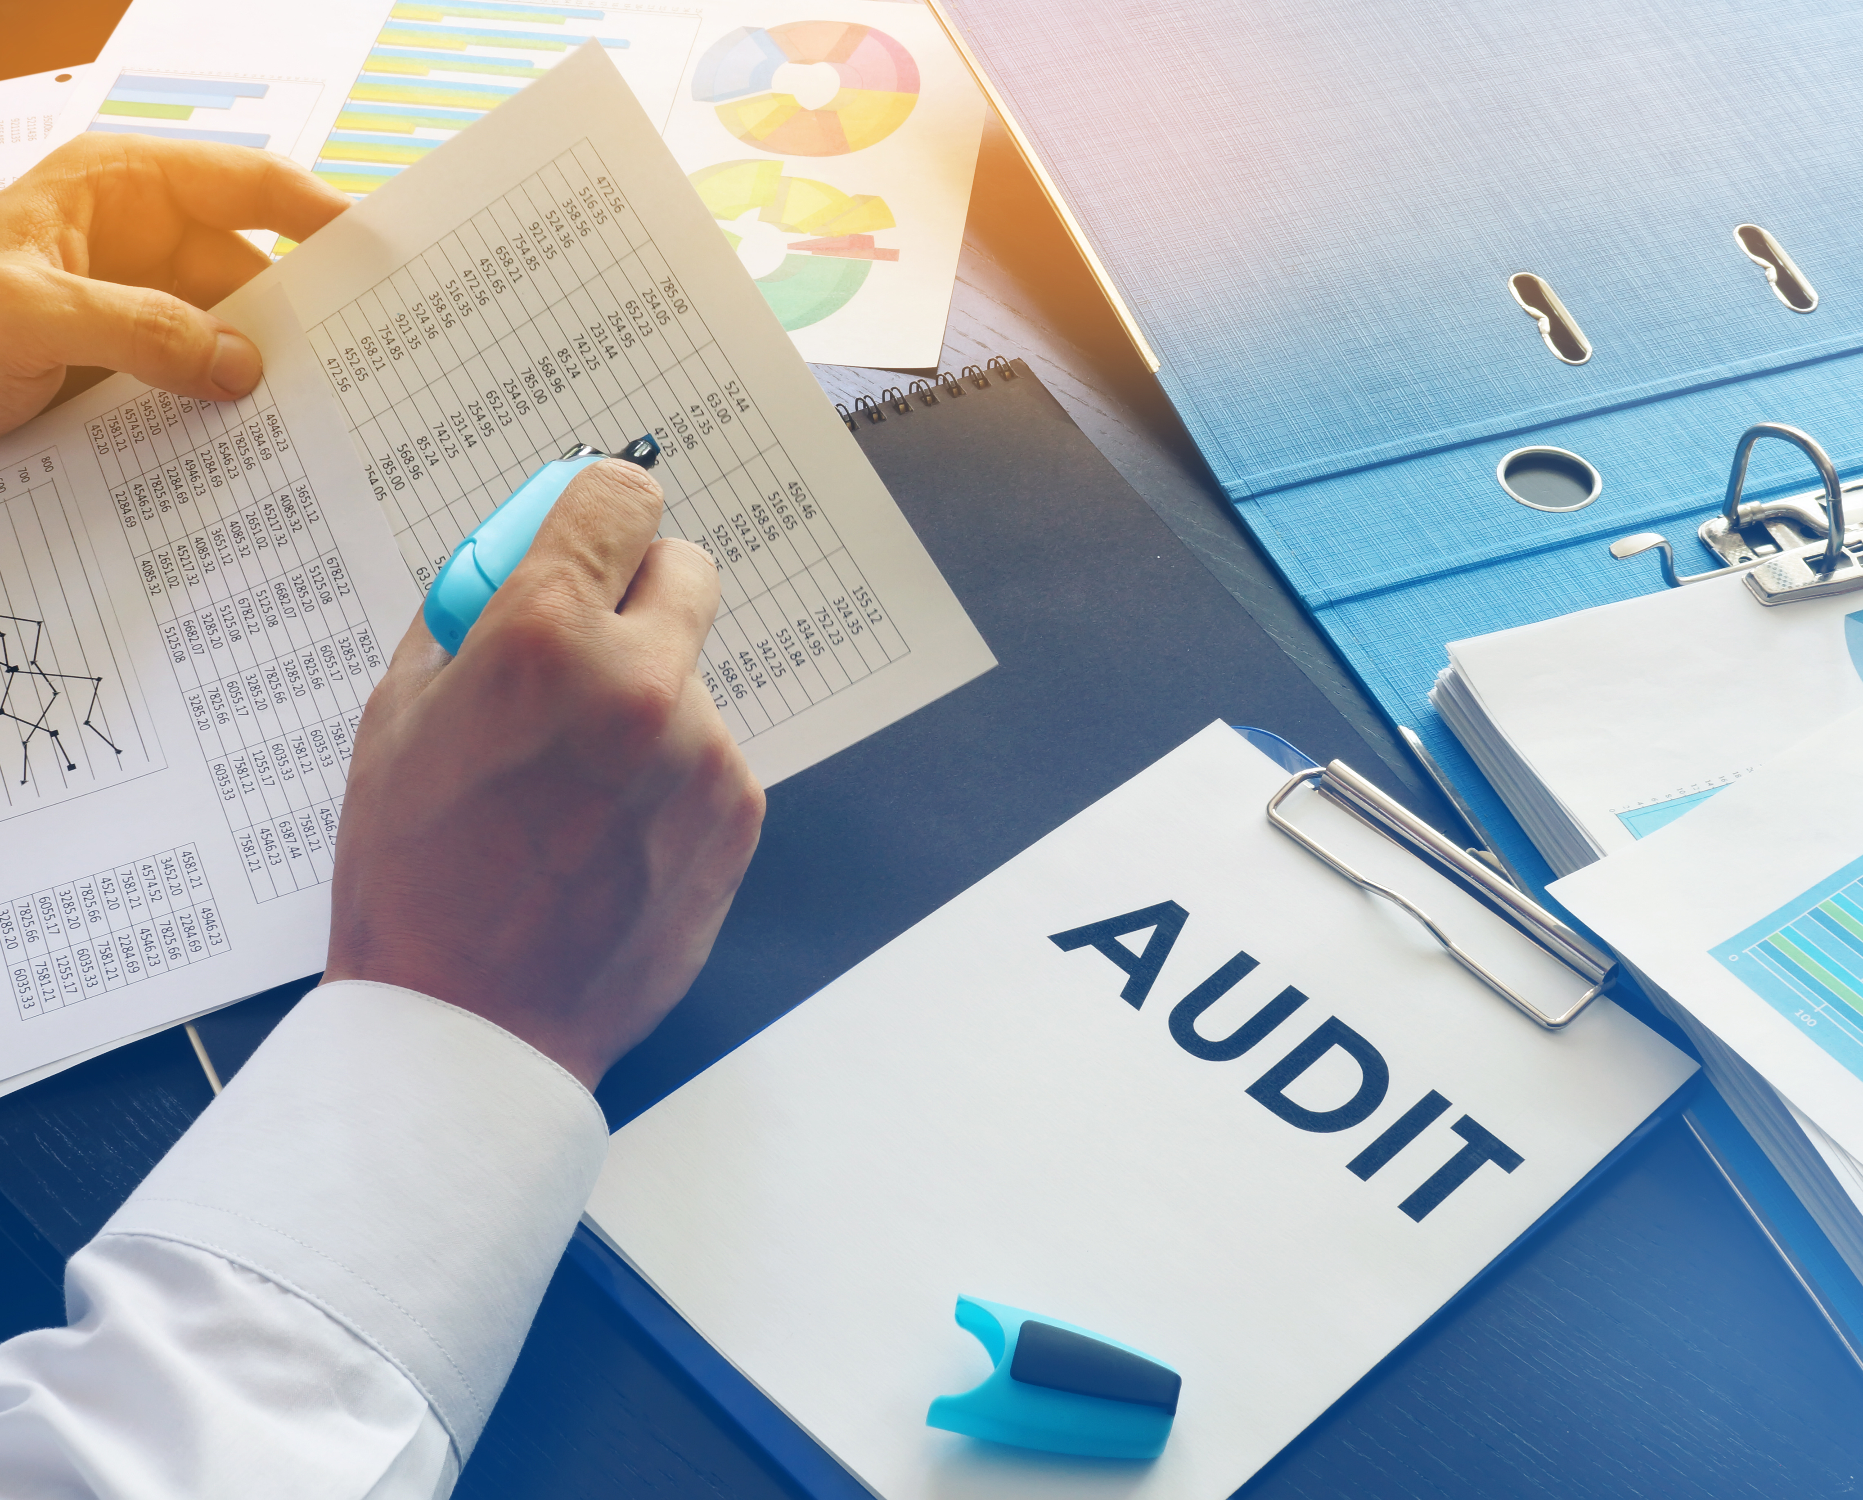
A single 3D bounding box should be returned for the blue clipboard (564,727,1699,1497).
[{"bbox_3d":[0.065,0.112,0.867,0.321,0.019,0.220,-33,55,-30],"label":"blue clipboard"}]

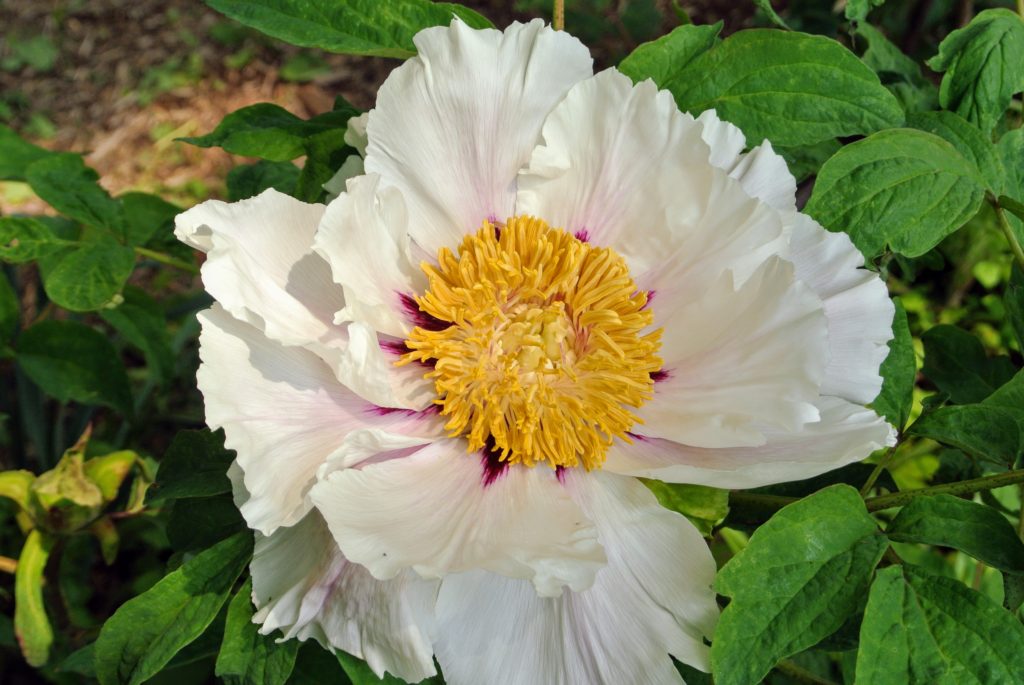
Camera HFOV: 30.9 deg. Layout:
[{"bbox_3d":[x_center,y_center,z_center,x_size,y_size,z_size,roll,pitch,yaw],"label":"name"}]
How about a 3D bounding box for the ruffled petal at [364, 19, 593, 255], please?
[{"bbox_3d":[-0.009,-0.054,0.483,0.056,0.060,0.022,-7,6,-2],"label":"ruffled petal"}]

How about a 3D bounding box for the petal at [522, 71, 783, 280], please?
[{"bbox_3d":[0.039,-0.044,0.500,0.066,0.055,0.023,32,19,2],"label":"petal"}]

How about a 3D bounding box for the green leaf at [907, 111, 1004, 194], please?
[{"bbox_3d":[0.128,-0.055,0.535,0.038,0.012,0.026,34,66,25],"label":"green leaf"}]

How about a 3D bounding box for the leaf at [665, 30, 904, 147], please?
[{"bbox_3d":[0.078,-0.073,0.530,0.066,0.014,0.036,3,53,3],"label":"leaf"}]

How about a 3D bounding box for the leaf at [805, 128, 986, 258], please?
[{"bbox_3d":[0.116,-0.045,0.560,0.053,0.013,0.038,-11,67,-5],"label":"leaf"}]

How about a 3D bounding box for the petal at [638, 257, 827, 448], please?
[{"bbox_3d":[0.057,0.004,0.488,0.056,0.050,0.022,-18,-9,29],"label":"petal"}]

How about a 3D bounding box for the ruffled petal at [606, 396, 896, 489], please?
[{"bbox_3d":[0.064,0.026,0.497,0.077,0.020,0.038,-4,38,4],"label":"ruffled petal"}]

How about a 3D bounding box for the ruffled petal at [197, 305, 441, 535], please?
[{"bbox_3d":[-0.051,0.020,0.497,0.062,0.061,0.022,-16,-3,-22],"label":"ruffled petal"}]

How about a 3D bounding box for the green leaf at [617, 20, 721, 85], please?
[{"bbox_3d":[0.045,-0.082,0.535,0.030,0.012,0.026,29,58,20],"label":"green leaf"}]

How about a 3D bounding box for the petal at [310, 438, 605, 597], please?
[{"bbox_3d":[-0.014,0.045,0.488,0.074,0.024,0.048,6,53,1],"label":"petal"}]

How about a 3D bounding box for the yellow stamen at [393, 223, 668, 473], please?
[{"bbox_3d":[0.004,0.000,0.480,0.066,0.032,0.063,0,78,0],"label":"yellow stamen"}]

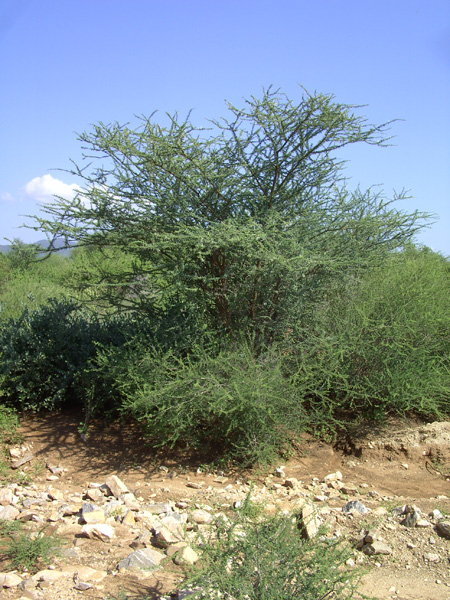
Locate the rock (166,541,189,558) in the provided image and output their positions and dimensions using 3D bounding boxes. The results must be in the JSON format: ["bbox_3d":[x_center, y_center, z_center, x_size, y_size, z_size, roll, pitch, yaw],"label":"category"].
[{"bbox_3d":[-0.294,1.559,3.996,0.133,0.075,0.100,0,2,-4],"label":"rock"}]

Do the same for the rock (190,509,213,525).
[{"bbox_3d":[-0.163,1.537,4.551,0.152,0.074,0.114,0,2,-2],"label":"rock"}]

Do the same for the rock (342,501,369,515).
[{"bbox_3d":[0.965,1.536,4.744,0.180,0.059,0.117,0,2,12],"label":"rock"}]

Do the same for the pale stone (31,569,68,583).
[{"bbox_3d":[-1.011,1.593,3.704,0.200,0.040,0.100,-1,2,-15],"label":"pale stone"}]

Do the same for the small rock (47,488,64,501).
[{"bbox_3d":[-1.219,1.383,4.612,0.128,0.069,0.103,0,4,0],"label":"small rock"}]

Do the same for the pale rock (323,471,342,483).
[{"bbox_3d":[0.921,1.505,5.461,0.161,0.066,0.105,0,2,10],"label":"pale rock"}]

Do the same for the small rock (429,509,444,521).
[{"bbox_3d":[1.403,1.407,4.255,0.105,0.070,0.084,0,4,0],"label":"small rock"}]

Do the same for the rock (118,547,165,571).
[{"bbox_3d":[-0.470,1.432,3.614,0.254,0.104,0.165,0,4,0],"label":"rock"}]

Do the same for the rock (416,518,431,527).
[{"bbox_3d":[1.386,1.558,4.478,0.093,0.033,0.058,1,2,17],"label":"rock"}]

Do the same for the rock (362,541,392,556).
[{"bbox_3d":[0.962,1.566,4.039,0.180,0.055,0.099,1,2,13],"label":"rock"}]

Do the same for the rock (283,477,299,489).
[{"bbox_3d":[0.495,1.365,4.847,0.120,0.075,0.096,0,4,0],"label":"rock"}]

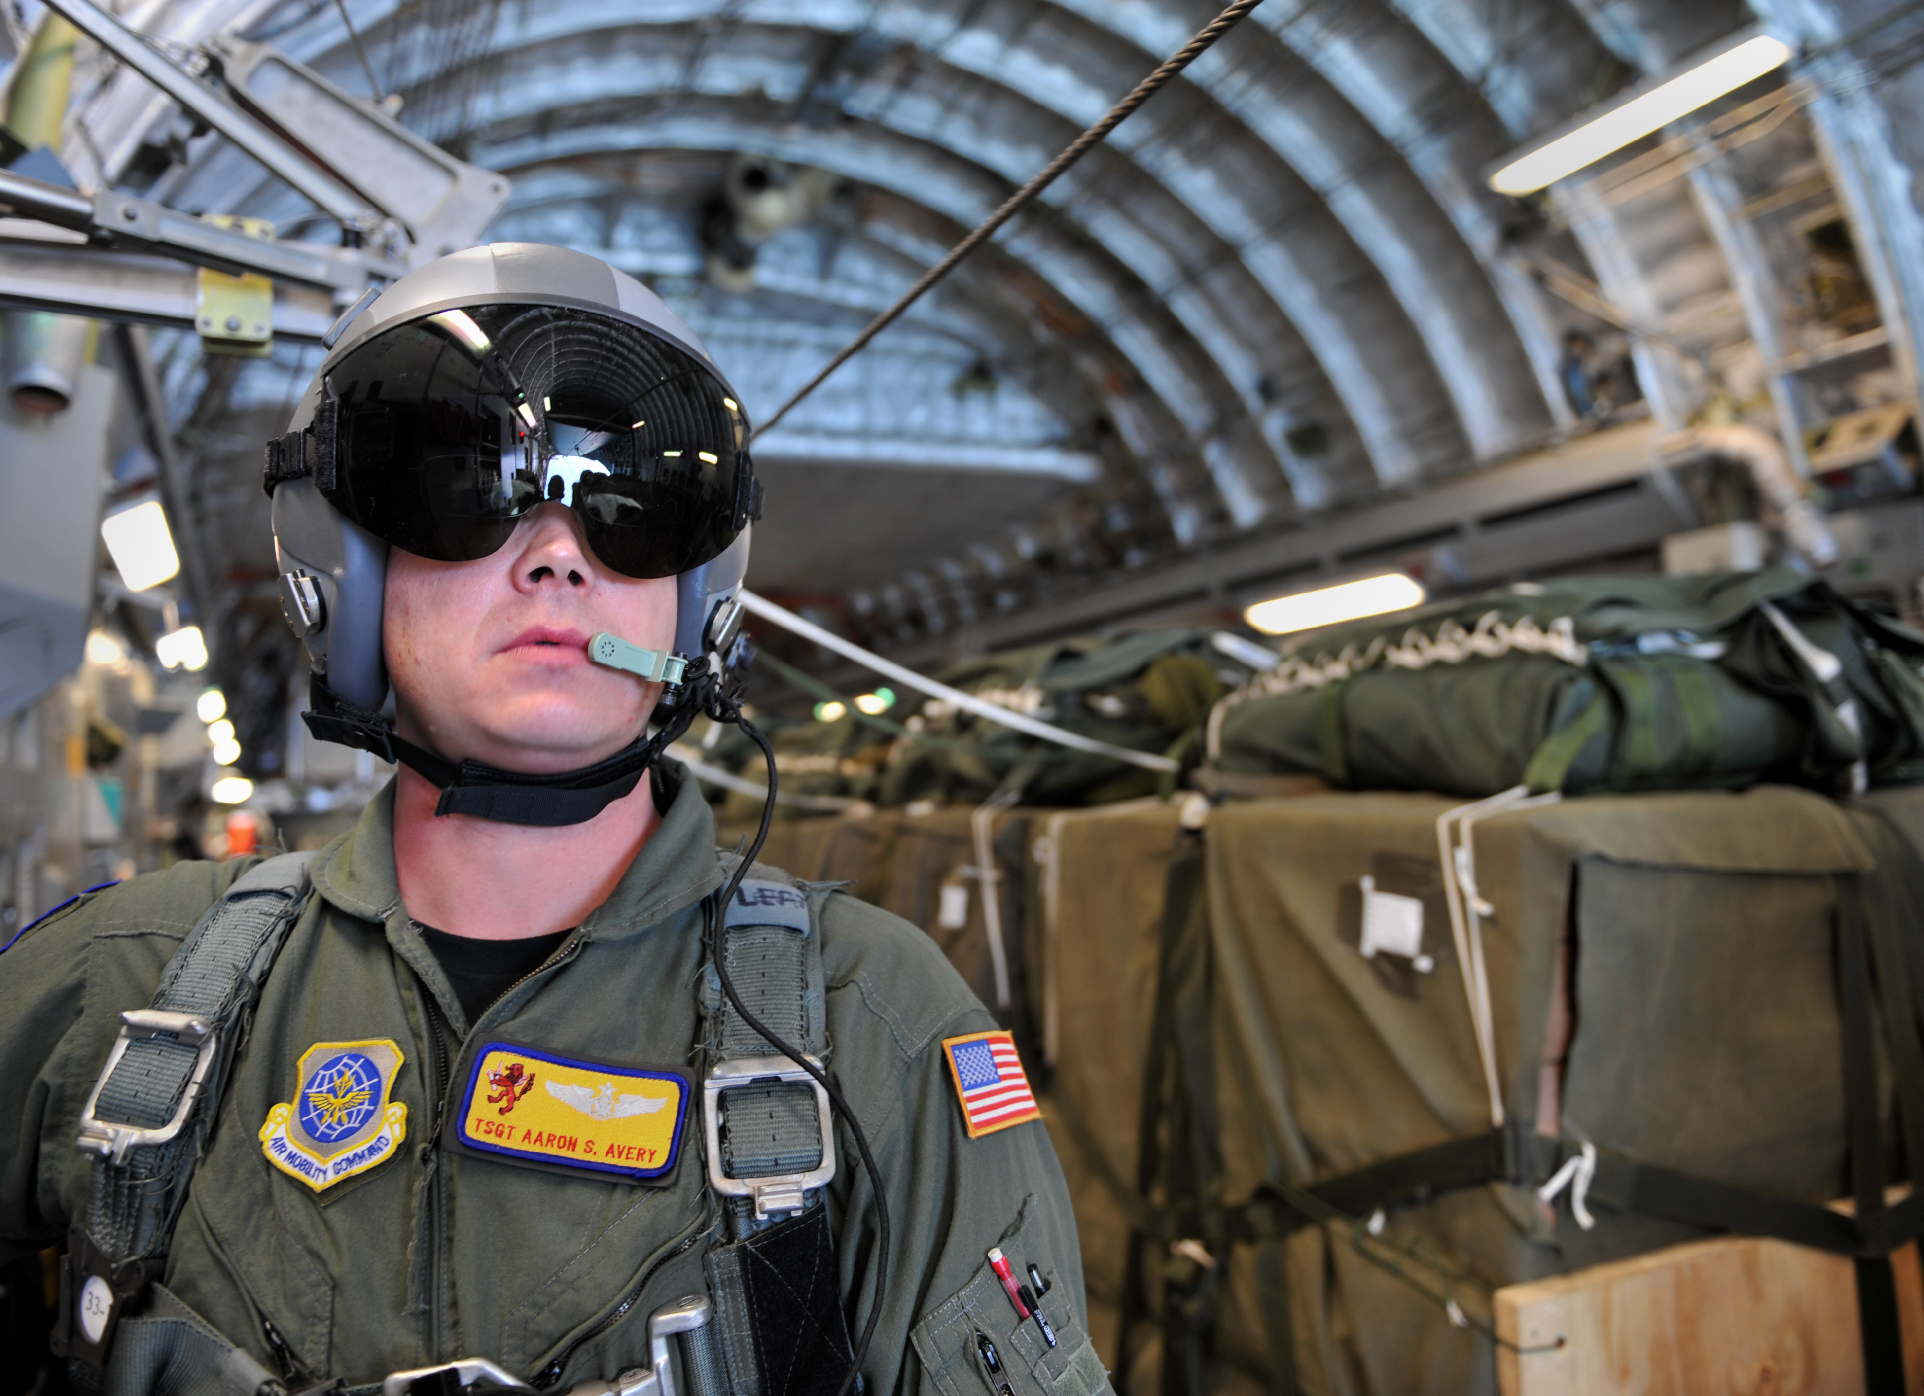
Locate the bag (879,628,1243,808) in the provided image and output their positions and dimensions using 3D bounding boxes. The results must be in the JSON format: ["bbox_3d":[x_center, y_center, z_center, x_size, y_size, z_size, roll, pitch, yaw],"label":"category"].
[{"bbox_3d":[0.345,0.082,3.280,0.800,0.350,0.730,3,-6,-28],"label":"bag"}]

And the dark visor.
[{"bbox_3d":[-0.203,-0.115,0.683,0.220,0.135,0.105,2,-12,-22],"label":"dark visor"}]

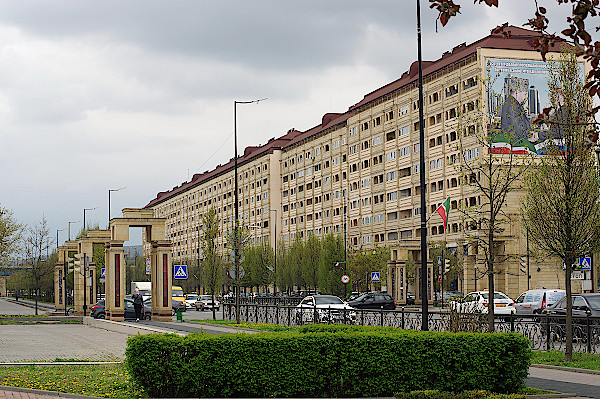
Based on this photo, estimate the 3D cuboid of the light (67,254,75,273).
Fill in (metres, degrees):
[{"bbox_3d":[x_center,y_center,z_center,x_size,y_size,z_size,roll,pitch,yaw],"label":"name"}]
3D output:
[{"bbox_3d":[-14.517,4.048,79.000,0.420,0.950,0.380,0,-4,-15],"label":"light"}]

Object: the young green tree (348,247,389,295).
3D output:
[{"bbox_3d":[7.290,7.867,131.000,4.200,5.900,4.200,-1,-4,0],"label":"young green tree"}]

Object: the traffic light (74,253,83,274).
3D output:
[{"bbox_3d":[-11.513,3.331,65.000,0.420,1.000,0.380,0,-4,-15],"label":"traffic light"}]

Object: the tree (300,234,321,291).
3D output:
[{"bbox_3d":[1.261,8.047,150.000,2.500,8.200,2.500,-1,-4,0],"label":"tree"}]

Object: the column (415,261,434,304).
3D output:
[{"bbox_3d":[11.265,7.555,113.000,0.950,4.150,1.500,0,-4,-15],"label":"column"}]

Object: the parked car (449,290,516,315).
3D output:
[{"bbox_3d":[9.182,5.347,62.709,1.720,1.470,4.350,0,-4,-15],"label":"parked car"}]

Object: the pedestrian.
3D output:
[{"bbox_3d":[-8.392,5.449,64.500,0.500,1.680,0.350,0,-4,-15],"label":"pedestrian"}]

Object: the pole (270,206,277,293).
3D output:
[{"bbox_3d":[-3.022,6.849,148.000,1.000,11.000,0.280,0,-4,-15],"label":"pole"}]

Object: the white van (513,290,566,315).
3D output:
[{"bbox_3d":[13.026,5.803,68.500,1.760,1.720,4.350,0,-4,-15],"label":"white van"}]

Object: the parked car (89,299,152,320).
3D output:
[{"bbox_3d":[-9.900,6.340,71.500,4.050,1.470,1.740,0,-4,-15],"label":"parked car"}]

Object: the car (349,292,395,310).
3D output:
[{"bbox_3d":[5.212,7.902,96.000,4.050,1.470,1.700,0,-4,-15],"label":"car"}]

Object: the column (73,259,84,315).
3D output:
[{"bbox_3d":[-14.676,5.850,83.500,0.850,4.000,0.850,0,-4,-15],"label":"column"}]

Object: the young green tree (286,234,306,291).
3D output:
[{"bbox_3d":[-0.420,8.335,150.000,2.700,8.263,2.700,-1,-4,0],"label":"young green tree"}]

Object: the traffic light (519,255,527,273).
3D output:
[{"bbox_3d":[14.106,4.112,79.000,0.420,1.100,0.380,0,-4,-15],"label":"traffic light"}]

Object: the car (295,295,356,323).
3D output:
[{"bbox_3d":[1.205,5.168,59.000,1.760,1.460,4.400,0,-4,-15],"label":"car"}]

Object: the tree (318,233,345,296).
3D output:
[{"bbox_3d":[3.430,7.487,136.000,2.900,7.786,2.900,-1,-4,0],"label":"tree"}]

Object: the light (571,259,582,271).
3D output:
[{"bbox_3d":[17.047,4.008,77.000,0.700,0.850,0.400,0,-4,-15],"label":"light"}]

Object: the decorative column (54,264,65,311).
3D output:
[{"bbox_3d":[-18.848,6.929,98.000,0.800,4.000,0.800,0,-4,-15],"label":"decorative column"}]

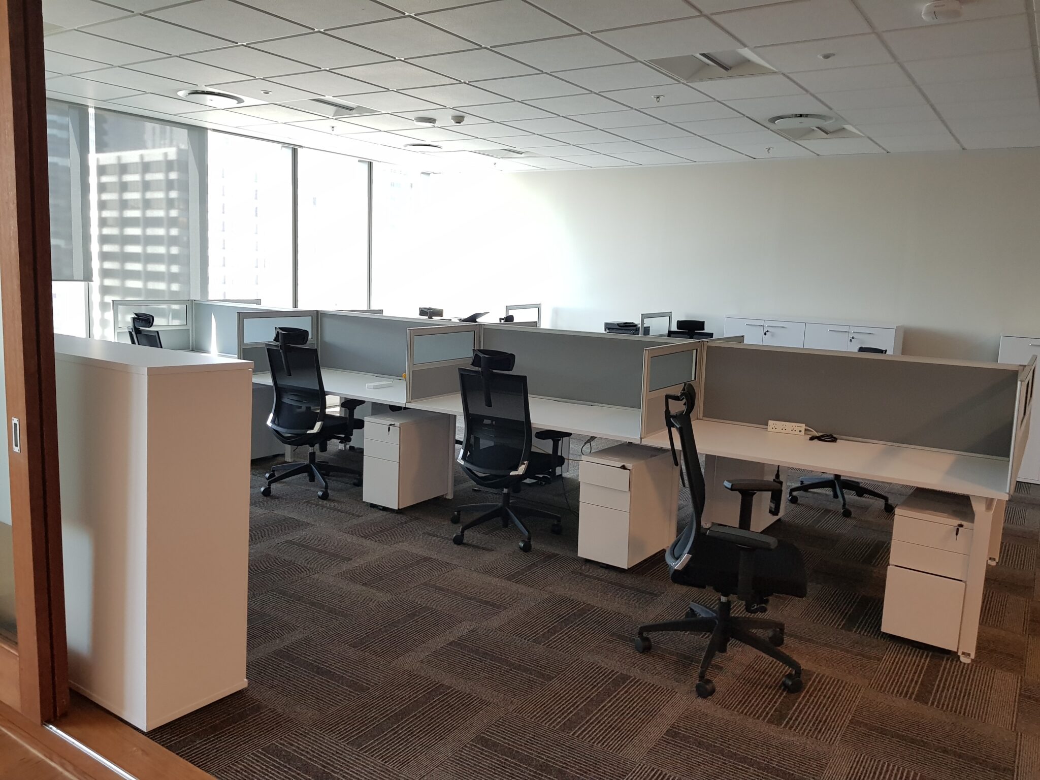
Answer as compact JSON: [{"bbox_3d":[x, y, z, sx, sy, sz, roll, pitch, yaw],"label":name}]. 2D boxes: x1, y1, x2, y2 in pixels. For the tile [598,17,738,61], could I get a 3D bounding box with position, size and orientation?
[{"bbox_3d":[0.742,-1.736,3.844,0.590,0.020,0.590,8,10,33],"label":"tile"}]

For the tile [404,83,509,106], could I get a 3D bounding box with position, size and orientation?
[{"bbox_3d":[-0.427,-1.986,5.275,0.600,0.020,0.600,8,10,34],"label":"tile"}]

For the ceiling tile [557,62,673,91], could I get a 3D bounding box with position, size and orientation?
[{"bbox_3d":[0.572,-1.881,4.686,0.590,0.020,0.590,8,11,33],"label":"ceiling tile"}]

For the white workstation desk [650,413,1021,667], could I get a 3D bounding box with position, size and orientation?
[{"bbox_3d":[1.506,0.665,3.944,1.560,0.735,0.760,7,10,29],"label":"white workstation desk"}]

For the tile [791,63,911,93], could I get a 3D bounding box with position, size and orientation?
[{"bbox_3d":[1.905,-1.799,4.511,0.590,0.020,0.590,8,10,33],"label":"tile"}]

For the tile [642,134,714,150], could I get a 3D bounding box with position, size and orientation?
[{"bbox_3d":[1.417,-2.234,7.020,0.600,0.020,0.600,8,10,33],"label":"tile"}]

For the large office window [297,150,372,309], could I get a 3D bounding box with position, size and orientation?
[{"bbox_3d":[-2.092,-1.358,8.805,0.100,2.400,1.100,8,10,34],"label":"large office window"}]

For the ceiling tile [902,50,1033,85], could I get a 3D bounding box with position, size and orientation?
[{"bbox_3d":[2.398,-1.724,4.185,0.595,0.020,0.595,8,11,33],"label":"ceiling tile"}]

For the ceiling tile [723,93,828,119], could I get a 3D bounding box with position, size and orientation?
[{"bbox_3d":[1.713,-1.906,5.251,0.600,0.020,0.600,8,11,33],"label":"ceiling tile"}]

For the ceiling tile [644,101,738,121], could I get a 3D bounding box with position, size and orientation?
[{"bbox_3d":[1.217,-1.972,5.565,0.600,0.020,0.600,8,10,34],"label":"ceiling tile"}]

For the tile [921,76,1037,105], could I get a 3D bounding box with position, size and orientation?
[{"bbox_3d":[2.694,-1.744,4.582,0.600,0.020,0.600,8,10,34],"label":"tile"}]

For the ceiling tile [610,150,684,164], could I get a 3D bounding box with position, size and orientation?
[{"bbox_3d":[1.218,-2.310,7.688,0.600,0.020,0.600,8,11,33],"label":"ceiling tile"}]

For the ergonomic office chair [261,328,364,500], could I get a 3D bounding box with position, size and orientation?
[{"bbox_3d":[-1.494,0.123,5.502,0.680,1.150,0.680,9,11,40],"label":"ergonomic office chair"}]

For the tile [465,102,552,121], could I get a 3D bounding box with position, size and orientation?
[{"bbox_3d":[-0.100,-2.074,5.809,0.595,0.020,0.595,8,11,33],"label":"tile"}]

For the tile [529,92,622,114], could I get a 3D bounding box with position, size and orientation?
[{"bbox_3d":[0.404,-2.019,5.514,0.590,0.020,0.590,8,11,33],"label":"tile"}]

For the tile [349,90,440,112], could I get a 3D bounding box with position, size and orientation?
[{"bbox_3d":[-0.938,-2.092,5.655,0.590,0.020,0.590,8,11,33],"label":"tile"}]

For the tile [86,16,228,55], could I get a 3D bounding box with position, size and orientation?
[{"bbox_3d":[-1.946,-1.910,4.194,0.600,0.020,0.600,8,10,33],"label":"tile"}]

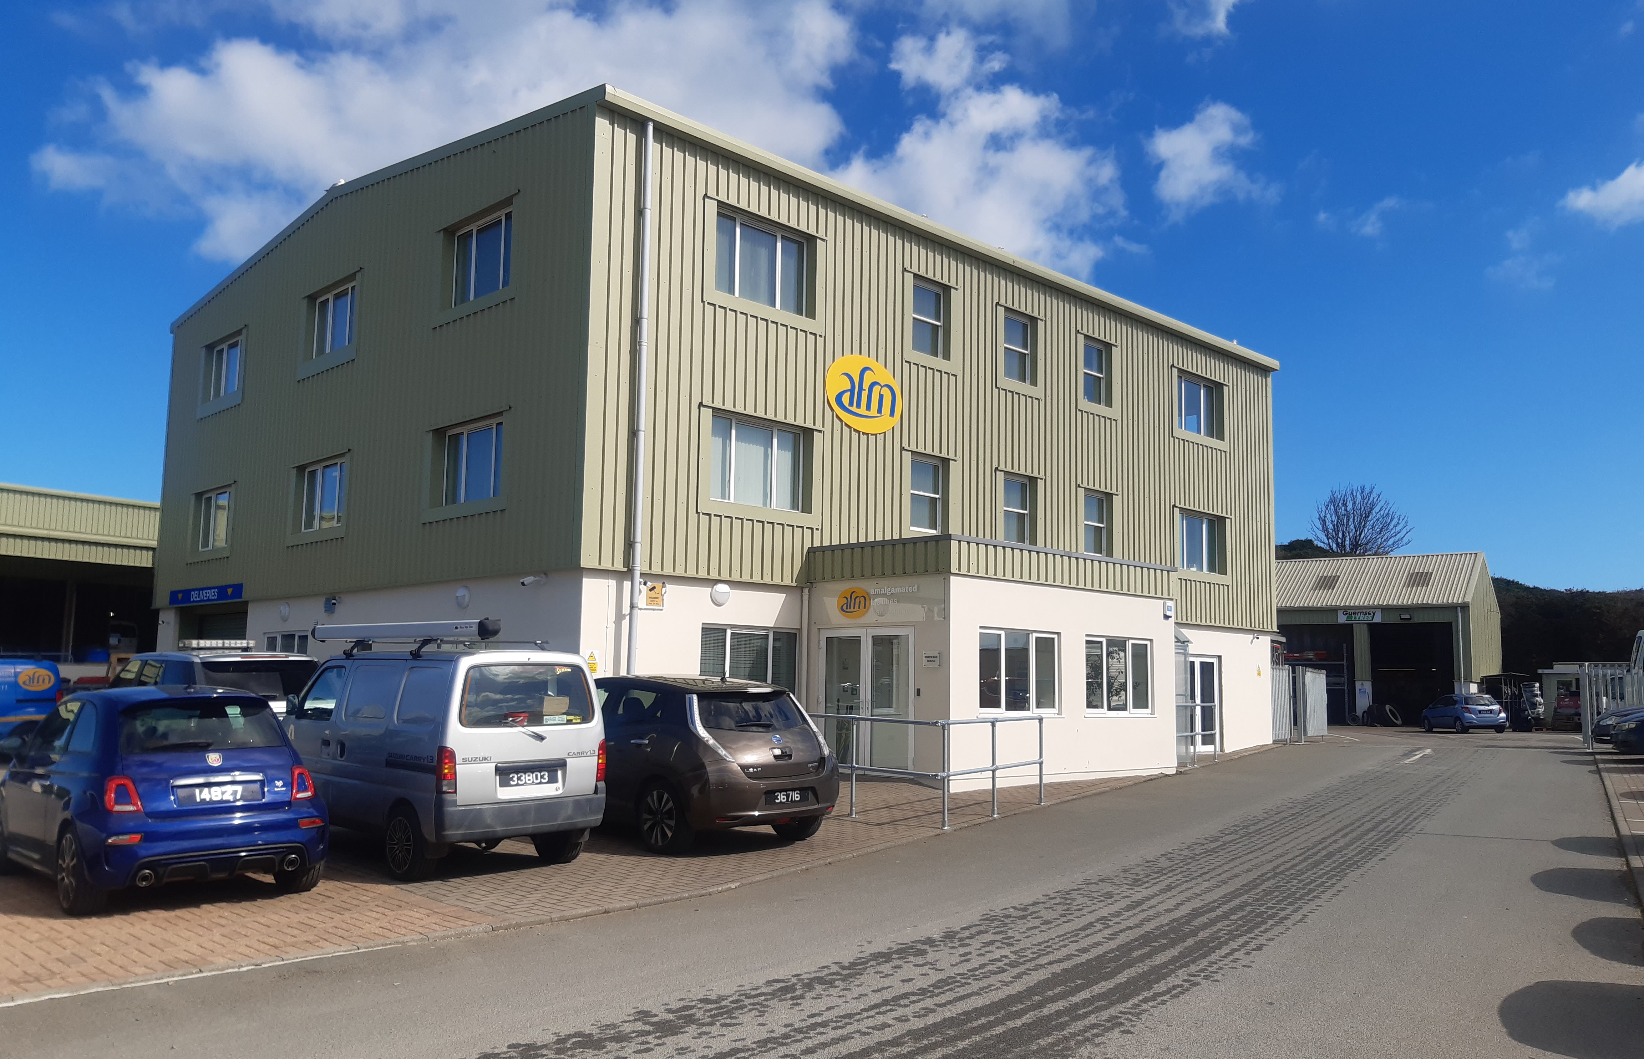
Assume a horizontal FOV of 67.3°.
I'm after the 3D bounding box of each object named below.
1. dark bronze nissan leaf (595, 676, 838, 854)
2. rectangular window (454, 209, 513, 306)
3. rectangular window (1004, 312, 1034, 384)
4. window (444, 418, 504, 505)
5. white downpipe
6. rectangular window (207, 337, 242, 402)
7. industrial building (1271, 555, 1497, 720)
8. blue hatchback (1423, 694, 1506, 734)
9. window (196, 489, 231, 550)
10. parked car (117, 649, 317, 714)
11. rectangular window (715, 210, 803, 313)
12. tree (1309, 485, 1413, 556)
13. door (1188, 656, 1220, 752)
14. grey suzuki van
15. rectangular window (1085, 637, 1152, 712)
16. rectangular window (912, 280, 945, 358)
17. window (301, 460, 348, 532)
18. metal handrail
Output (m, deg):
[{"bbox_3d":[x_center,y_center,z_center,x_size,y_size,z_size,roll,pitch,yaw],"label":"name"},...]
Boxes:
[{"bbox_3d":[-1.816,2.251,12.468,1.770,1.550,4.445,7,-9,-44],"label":"dark bronze nissan leaf"},{"bbox_3d":[-5.058,-4.079,18.519,1.900,1.240,0.120,-6,-9,44],"label":"rectangular window"},{"bbox_3d":[3.556,-3.324,22.639,0.920,1.240,0.120,7,-9,-43],"label":"rectangular window"},{"bbox_3d":[-5.106,-0.971,18.149,1.900,1.220,0.120,-6,-9,44],"label":"window"},{"bbox_3d":[-2.417,-1.140,16.336,0.120,8.950,0.120,7,-9,-43],"label":"white downpipe"},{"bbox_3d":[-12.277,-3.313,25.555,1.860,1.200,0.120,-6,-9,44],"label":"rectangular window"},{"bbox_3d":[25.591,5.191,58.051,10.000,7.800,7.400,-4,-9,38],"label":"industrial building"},{"bbox_3d":[24.700,7.050,47.700,1.695,1.510,3.885,1,-7,-1],"label":"blue hatchback"},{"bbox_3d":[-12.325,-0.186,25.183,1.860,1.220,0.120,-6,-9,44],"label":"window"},{"bbox_3d":[-8.959,2.703,17.857,4.500,1.770,1.880,-6,-10,44],"label":"parked car"},{"bbox_3d":[-1.035,-4.181,19.840,2.087,1.347,0.120,8,-10,-44],"label":"rectangular window"},{"bbox_3d":[30.489,2.977,69.581,6.000,11.000,6.000,-2,-8,25],"label":"tree"},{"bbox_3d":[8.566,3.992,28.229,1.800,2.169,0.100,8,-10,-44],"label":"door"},{"bbox_3d":[-3.575,2.036,11.354,1.530,1.880,3.680,7,-9,-41],"label":"grey suzuki van"},{"bbox_3d":[4.917,2.450,20.591,2.061,1.269,0.100,8,-10,-44],"label":"rectangular window"},{"bbox_3d":[1.850,-3.805,22.600,1.051,1.387,0.120,8,-10,-44],"label":"rectangular window"},{"bbox_3d":[-9.442,-0.580,23.666,0.120,1.309,2.120,8,-10,-44],"label":"window"},{"bbox_3d":[1.114,2.748,14.612,2.680,1.080,2.980,-4,-9,37],"label":"metal handrail"}]

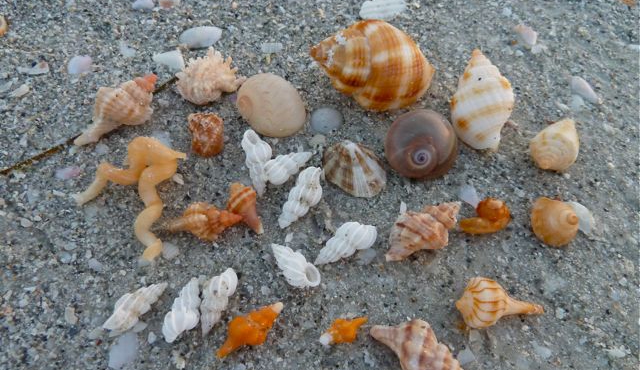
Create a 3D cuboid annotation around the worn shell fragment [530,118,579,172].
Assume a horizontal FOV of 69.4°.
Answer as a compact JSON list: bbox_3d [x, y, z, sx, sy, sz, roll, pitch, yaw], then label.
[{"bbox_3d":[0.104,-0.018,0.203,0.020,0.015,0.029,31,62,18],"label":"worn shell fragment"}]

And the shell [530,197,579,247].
[{"bbox_3d":[0.095,0.015,0.188,0.019,0.015,0.019,-15,62,-8],"label":"shell"}]

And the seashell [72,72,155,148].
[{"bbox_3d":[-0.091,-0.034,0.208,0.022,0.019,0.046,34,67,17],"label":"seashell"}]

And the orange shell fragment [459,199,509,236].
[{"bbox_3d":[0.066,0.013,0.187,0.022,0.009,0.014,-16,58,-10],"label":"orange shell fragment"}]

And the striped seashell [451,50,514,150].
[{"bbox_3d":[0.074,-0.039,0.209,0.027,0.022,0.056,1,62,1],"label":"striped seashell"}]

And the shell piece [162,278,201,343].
[{"bbox_3d":[-0.040,0.037,0.136,0.009,0.008,0.020,12,63,6],"label":"shell piece"}]

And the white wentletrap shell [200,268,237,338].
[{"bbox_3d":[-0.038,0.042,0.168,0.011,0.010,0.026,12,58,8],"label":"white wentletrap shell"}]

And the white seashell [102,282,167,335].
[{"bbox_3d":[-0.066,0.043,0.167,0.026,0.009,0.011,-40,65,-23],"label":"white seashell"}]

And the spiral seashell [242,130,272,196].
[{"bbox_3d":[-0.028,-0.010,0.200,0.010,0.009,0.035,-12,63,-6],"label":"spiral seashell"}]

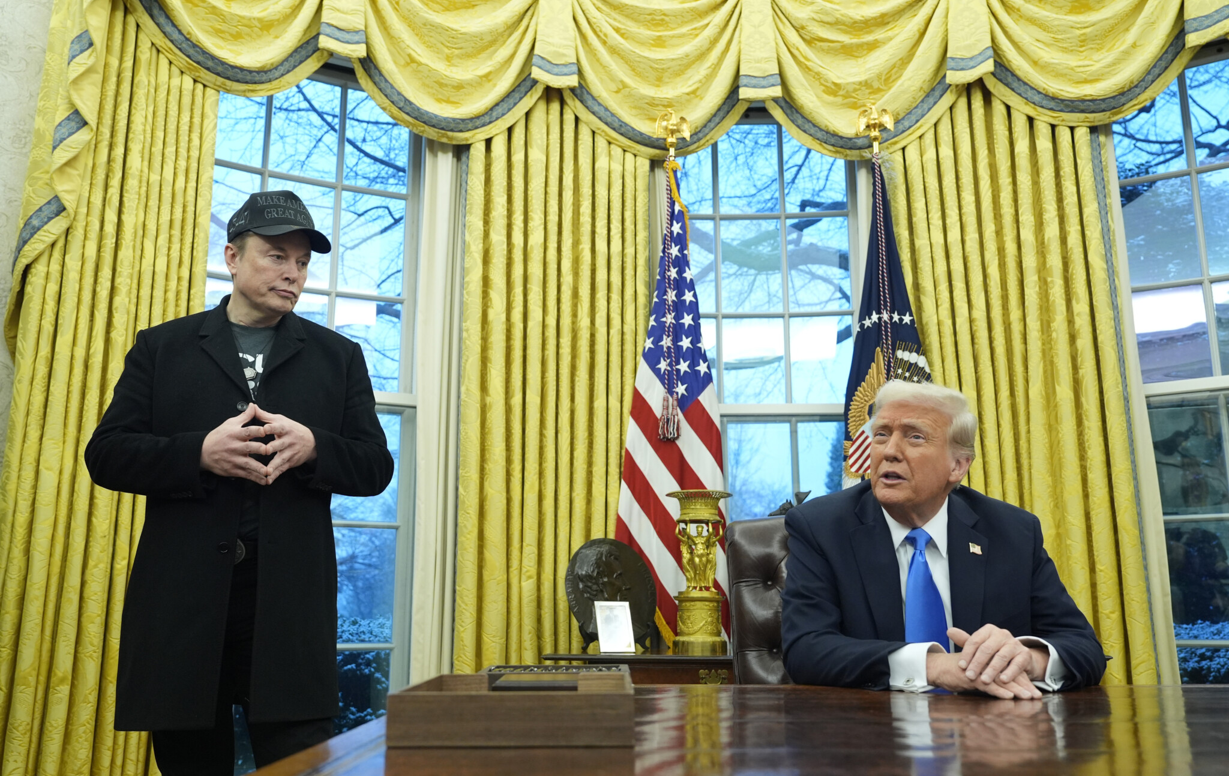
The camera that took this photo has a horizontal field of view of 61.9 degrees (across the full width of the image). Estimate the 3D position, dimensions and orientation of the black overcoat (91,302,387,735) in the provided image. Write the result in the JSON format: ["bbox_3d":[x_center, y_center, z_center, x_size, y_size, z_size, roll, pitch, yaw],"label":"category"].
[{"bbox_3d":[-0.755,0.241,2.097,0.630,0.890,0.390,5,-14,-23],"label":"black overcoat"}]

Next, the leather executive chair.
[{"bbox_3d":[0.630,0.852,2.198,0.700,1.200,0.740,-1,-12,3],"label":"leather executive chair"}]

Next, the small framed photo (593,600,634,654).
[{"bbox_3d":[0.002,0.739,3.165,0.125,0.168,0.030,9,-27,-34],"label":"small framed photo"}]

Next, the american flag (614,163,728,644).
[{"bbox_3d":[0.220,0.075,3.925,0.430,2.000,0.280,0,-12,0],"label":"american flag"}]

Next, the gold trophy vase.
[{"bbox_3d":[0.270,0.581,3.251,0.208,0.515,0.208,0,-12,0],"label":"gold trophy vase"}]

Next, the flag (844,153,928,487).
[{"bbox_3d":[1.030,0.064,3.877,0.420,2.000,0.280,0,-12,0],"label":"flag"}]

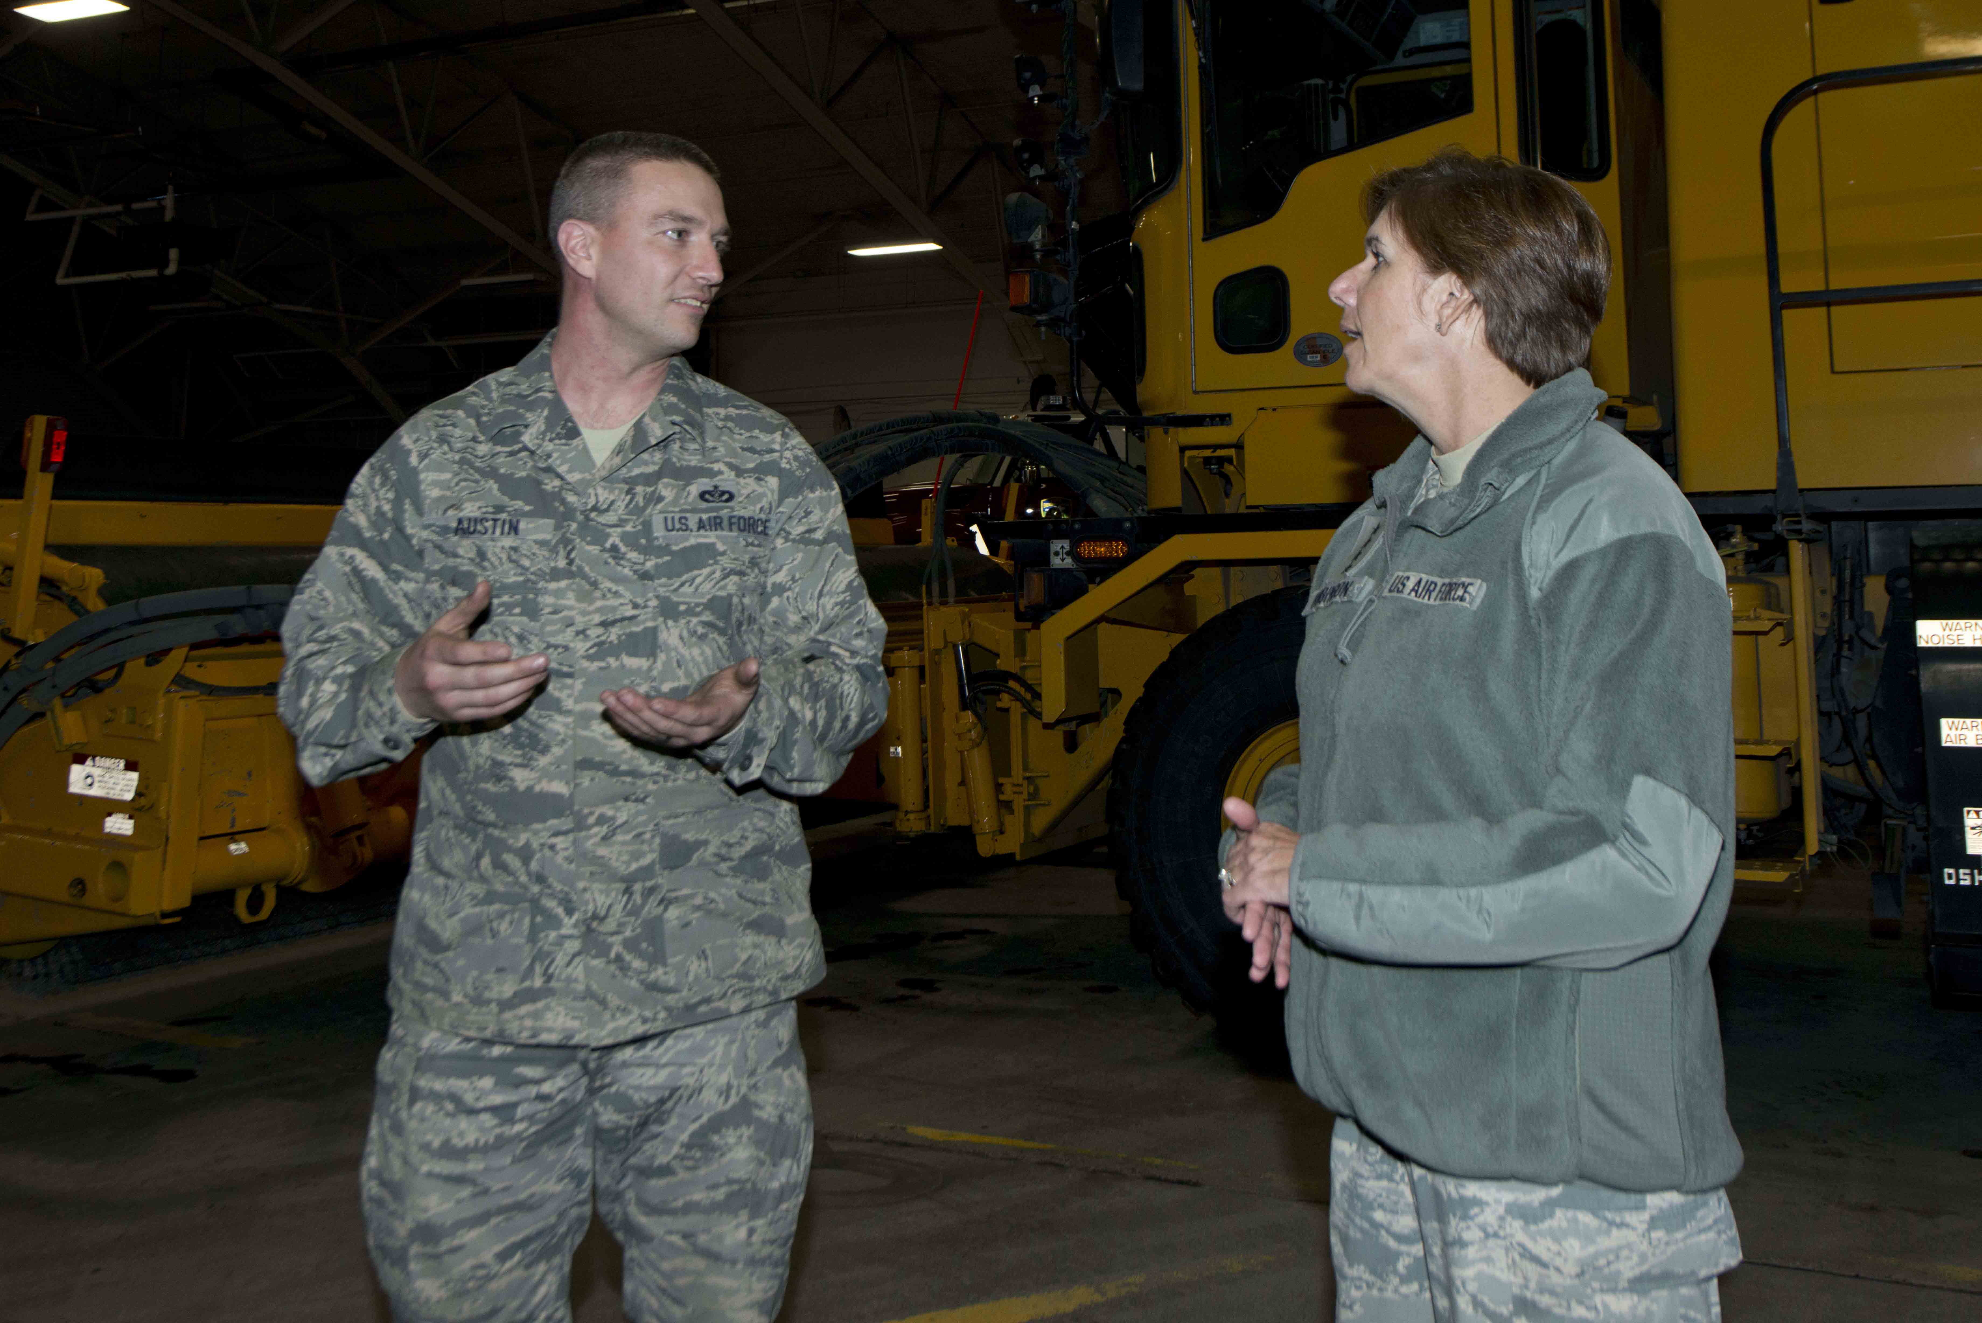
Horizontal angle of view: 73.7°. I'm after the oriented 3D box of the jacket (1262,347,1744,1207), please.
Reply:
[{"bbox_3d":[0.460,0.100,1.200,0.400,0.710,0.480,0,-1,-16],"label":"jacket"}]

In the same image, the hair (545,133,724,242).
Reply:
[{"bbox_3d":[-0.380,-0.498,1.410,0.190,0.130,0.165,-1,-2,20],"label":"hair"}]

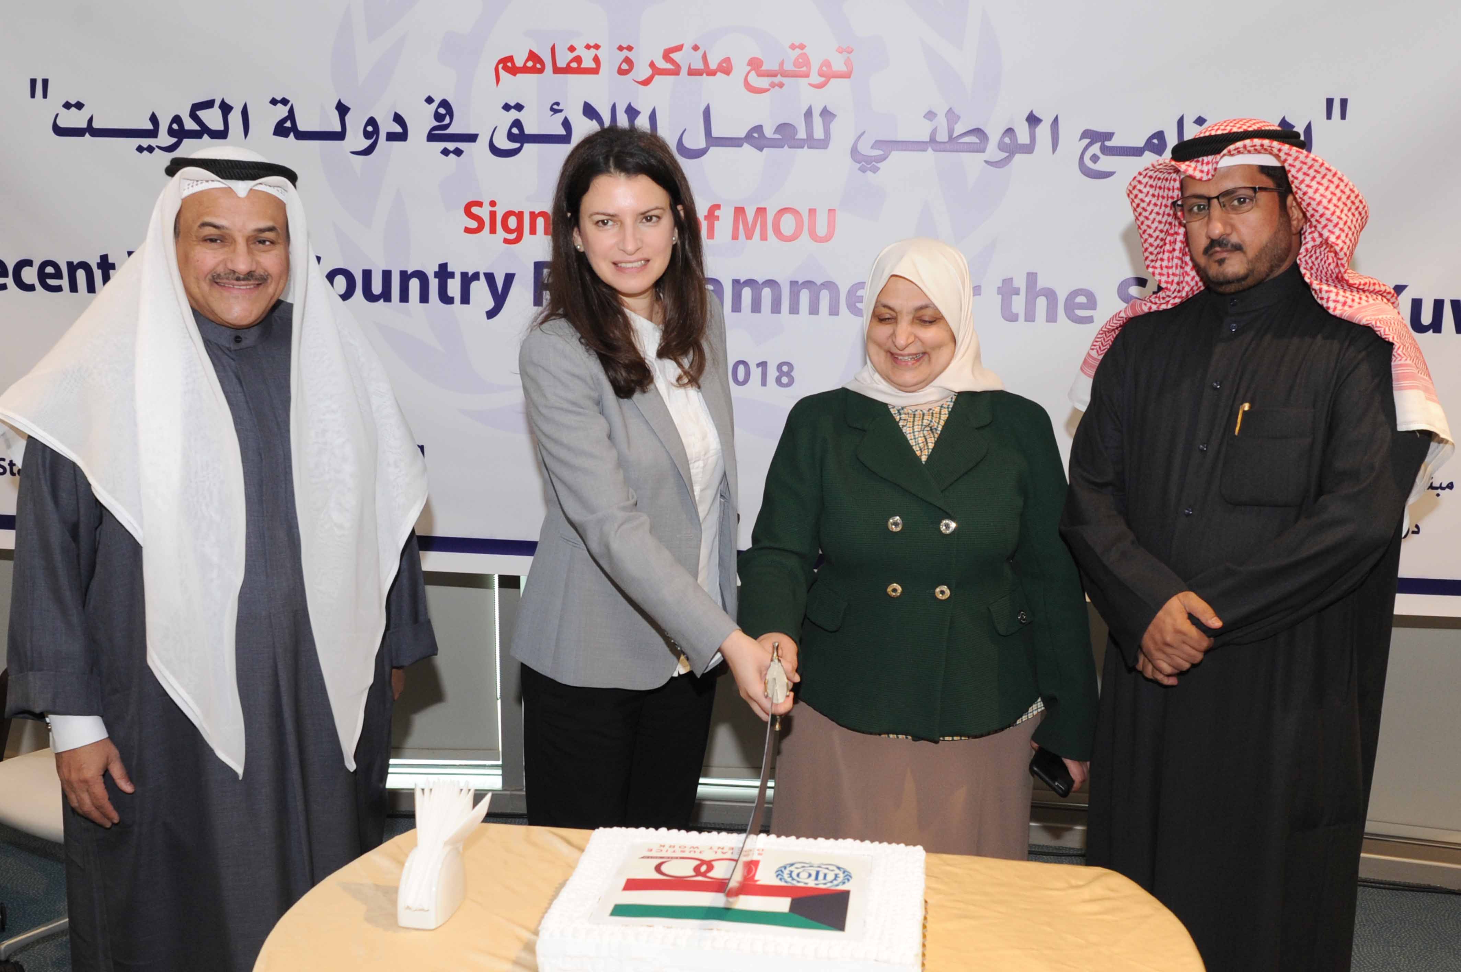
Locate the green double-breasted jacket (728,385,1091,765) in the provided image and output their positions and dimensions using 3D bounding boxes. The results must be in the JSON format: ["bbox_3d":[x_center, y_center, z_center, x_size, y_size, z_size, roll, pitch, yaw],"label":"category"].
[{"bbox_3d":[0.281,0.126,1.500,0.550,0.580,0.360,3,8,10],"label":"green double-breasted jacket"}]

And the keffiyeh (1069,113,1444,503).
[{"bbox_3d":[0.797,-0.258,1.470,0.520,0.590,0.330,8,11,42],"label":"keffiyeh"}]

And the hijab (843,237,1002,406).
[{"bbox_3d":[0.291,-0.251,1.480,0.230,0.250,0.240,4,8,18],"label":"hijab"}]

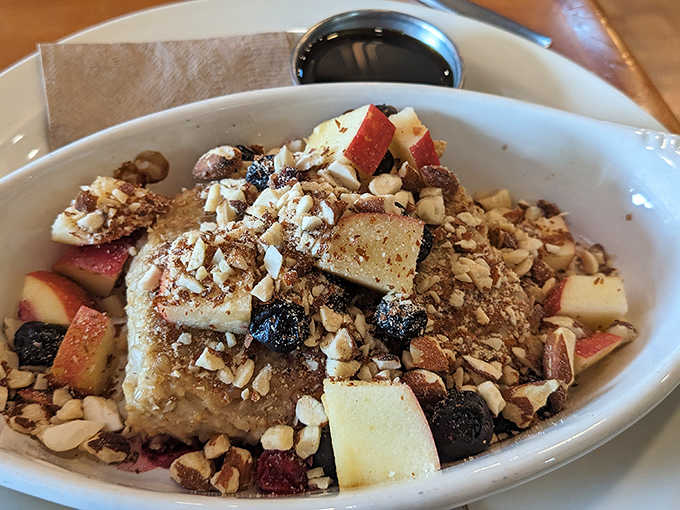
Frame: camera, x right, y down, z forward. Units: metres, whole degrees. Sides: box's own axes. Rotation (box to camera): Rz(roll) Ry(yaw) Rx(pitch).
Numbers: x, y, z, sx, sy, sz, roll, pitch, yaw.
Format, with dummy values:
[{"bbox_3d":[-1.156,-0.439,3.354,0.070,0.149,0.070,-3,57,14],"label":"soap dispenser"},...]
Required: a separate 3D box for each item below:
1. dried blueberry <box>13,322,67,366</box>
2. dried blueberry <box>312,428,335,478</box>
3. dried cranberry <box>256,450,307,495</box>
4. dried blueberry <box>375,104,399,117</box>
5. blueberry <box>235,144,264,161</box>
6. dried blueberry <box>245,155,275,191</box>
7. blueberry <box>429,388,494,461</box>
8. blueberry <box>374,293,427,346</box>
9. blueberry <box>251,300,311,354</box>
[{"bbox_3d":[-0.086,0.026,0.154,0.015,0.012,0.014,2,59,0],"label":"dried blueberry"},{"bbox_3d":[-0.001,0.054,0.145,0.014,0.012,0.013,2,59,0],"label":"dried blueberry"},{"bbox_3d":[-0.015,0.057,0.140,0.013,0.009,0.011,2,59,0],"label":"dried cranberry"},{"bbox_3d":[0.016,-0.049,0.190,0.012,0.009,0.011,2,59,0],"label":"dried blueberry"},{"bbox_3d":[-0.032,-0.035,0.185,0.012,0.009,0.010,2,59,0],"label":"blueberry"},{"bbox_3d":[-0.025,-0.026,0.172,0.011,0.011,0.012,2,59,0],"label":"dried blueberry"},{"bbox_3d":[0.033,0.046,0.142,0.017,0.017,0.018,2,59,0],"label":"blueberry"},{"bbox_3d":[0.017,0.018,0.146,0.015,0.014,0.015,2,59,0],"label":"blueberry"},{"bbox_3d":[-0.017,0.019,0.145,0.017,0.013,0.015,2,59,0],"label":"blueberry"}]

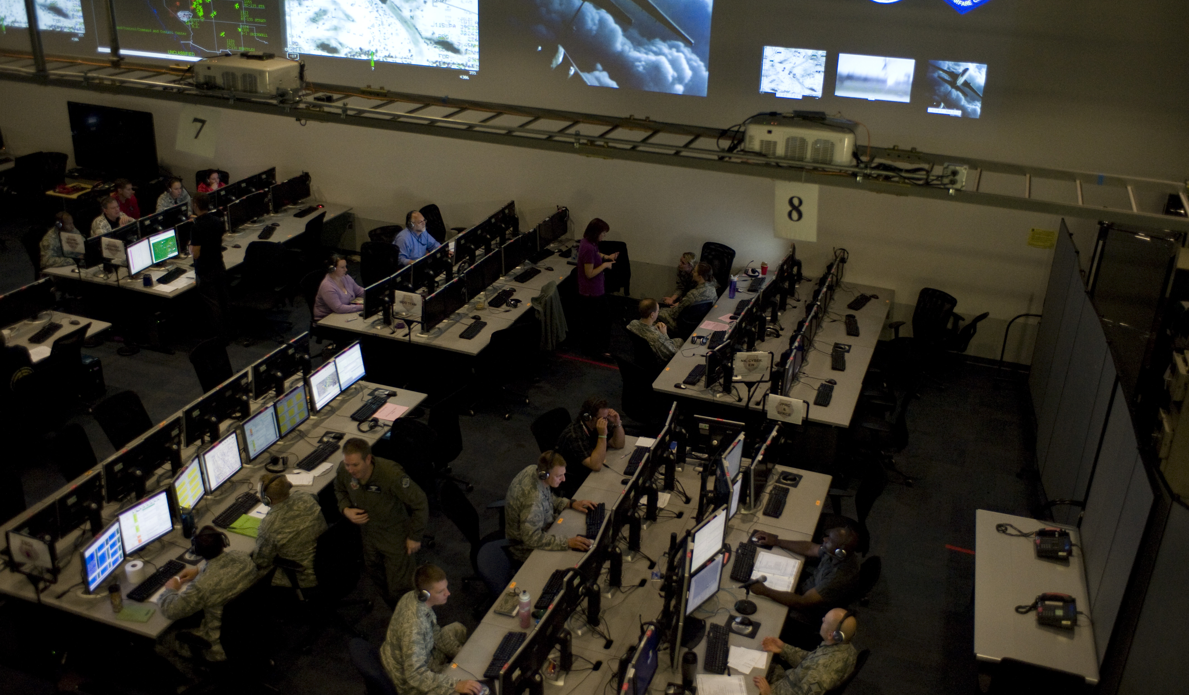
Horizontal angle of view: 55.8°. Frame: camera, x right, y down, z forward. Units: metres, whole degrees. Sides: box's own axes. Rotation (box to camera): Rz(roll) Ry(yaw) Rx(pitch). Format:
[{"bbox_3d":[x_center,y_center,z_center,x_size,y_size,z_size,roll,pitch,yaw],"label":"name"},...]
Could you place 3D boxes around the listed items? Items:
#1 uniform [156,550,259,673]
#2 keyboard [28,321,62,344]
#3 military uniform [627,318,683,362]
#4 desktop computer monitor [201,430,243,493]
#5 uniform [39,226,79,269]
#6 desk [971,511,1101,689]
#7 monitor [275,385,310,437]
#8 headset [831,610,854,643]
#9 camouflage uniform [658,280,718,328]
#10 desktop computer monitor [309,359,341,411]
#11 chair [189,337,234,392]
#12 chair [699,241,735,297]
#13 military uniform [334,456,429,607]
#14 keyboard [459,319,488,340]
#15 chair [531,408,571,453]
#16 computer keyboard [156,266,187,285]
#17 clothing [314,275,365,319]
[{"bbox_3d":[-2.514,1.765,7.319,0.700,0.900,0.620,11,24,19],"label":"uniform"},{"bbox_3d":[-5.509,-0.144,11.282,0.152,0.035,0.455,6,24,8],"label":"keyboard"},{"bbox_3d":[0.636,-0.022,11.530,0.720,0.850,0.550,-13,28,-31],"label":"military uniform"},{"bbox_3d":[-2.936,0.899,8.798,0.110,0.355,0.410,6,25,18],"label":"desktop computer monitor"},{"bbox_3d":[-6.232,-0.968,13.142,0.600,0.780,0.560,13,25,22],"label":"uniform"},{"bbox_3d":[3.125,2.047,8.207,0.760,0.740,1.820,9,26,15],"label":"desk"},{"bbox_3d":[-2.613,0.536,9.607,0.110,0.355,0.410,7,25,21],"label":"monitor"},{"bbox_3d":[1.481,1.655,6.621,0.100,0.200,0.190,15,26,27],"label":"headset"},{"bbox_3d":[1.058,-0.503,12.943,0.660,0.860,0.480,13,27,22],"label":"camouflage uniform"},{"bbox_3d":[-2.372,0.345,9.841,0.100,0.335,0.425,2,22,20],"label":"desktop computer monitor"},{"bbox_3d":[-3.458,0.489,10.703,0.660,1.050,0.660,11,26,19],"label":"chair"},{"bbox_3d":[1.288,-0.627,13.524,0.660,1.060,0.660,19,29,33],"label":"chair"},{"bbox_3d":[-1.570,1.351,8.207,0.640,1.360,0.500,22,30,37],"label":"military uniform"},{"bbox_3d":[-1.261,-0.183,11.769,0.147,0.032,0.450,10,26,16],"label":"keyboard"},{"bbox_3d":[-0.151,1.115,9.602,0.660,1.050,0.660,17,29,29],"label":"chair"},{"bbox_3d":[-4.846,-0.825,12.881,0.152,0.035,0.455,8,25,13],"label":"computer keyboard"},{"bbox_3d":[-2.806,-0.539,12.194,0.650,0.640,0.520,10,25,17],"label":"clothing"}]

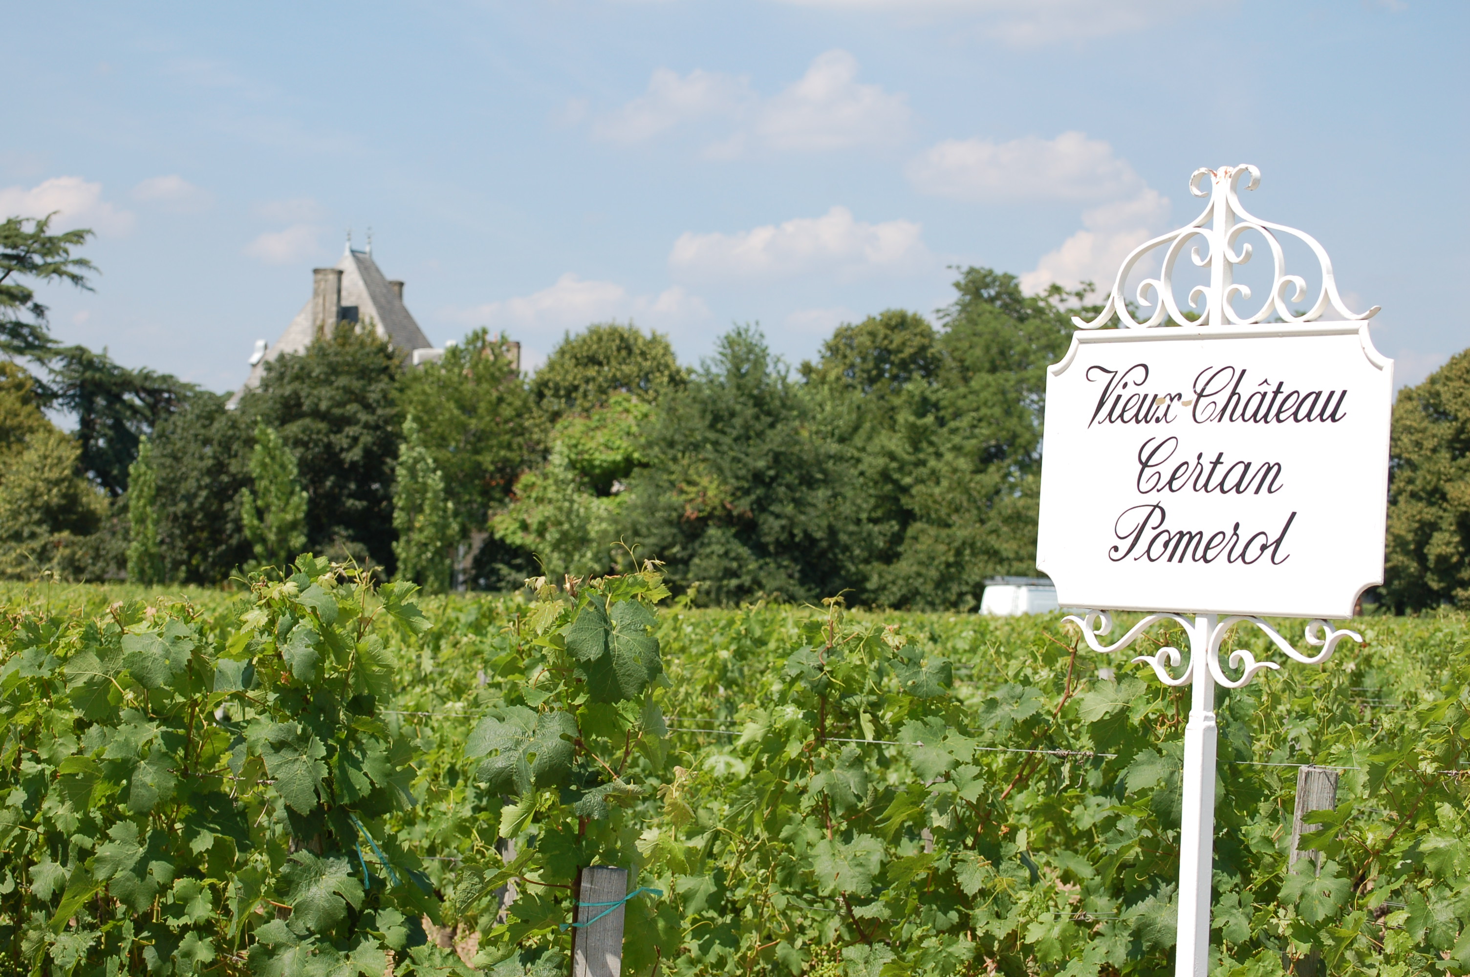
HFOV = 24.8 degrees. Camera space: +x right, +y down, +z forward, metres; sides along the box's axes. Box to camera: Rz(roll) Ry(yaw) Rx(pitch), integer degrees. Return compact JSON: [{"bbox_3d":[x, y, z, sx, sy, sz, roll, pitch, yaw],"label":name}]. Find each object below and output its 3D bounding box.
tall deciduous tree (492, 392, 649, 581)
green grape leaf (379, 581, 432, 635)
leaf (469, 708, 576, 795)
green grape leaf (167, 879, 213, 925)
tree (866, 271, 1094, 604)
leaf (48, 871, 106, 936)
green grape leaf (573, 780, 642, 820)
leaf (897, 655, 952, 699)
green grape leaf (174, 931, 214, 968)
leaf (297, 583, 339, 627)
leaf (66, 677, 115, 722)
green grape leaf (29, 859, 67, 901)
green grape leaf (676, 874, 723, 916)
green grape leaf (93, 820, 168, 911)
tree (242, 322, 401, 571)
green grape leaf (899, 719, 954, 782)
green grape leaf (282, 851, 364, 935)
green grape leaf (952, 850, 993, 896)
[{"bbox_3d":[-4.320,0.690,88.000,4.139,6.454,3.932,2,-2,0],"label":"tall deciduous tree"},{"bbox_3d":[-0.512,0.186,5.200,0.080,0.086,0.050,2,-2,-6],"label":"green grape leaf"},{"bbox_3d":[-0.314,0.389,4.950,0.158,0.129,0.060,2,-2,-4],"label":"leaf"},{"bbox_3d":[-0.904,0.688,5.550,0.077,0.085,0.030,1,-20,7],"label":"green grape leaf"},{"bbox_3d":[7.519,-0.942,98.000,7.065,10.967,7.000,2,-2,0],"label":"tree"},{"bbox_3d":[-1.102,0.692,5.600,0.094,0.108,0.050,2,-2,-11],"label":"leaf"},{"bbox_3d":[-0.190,0.460,4.950,0.104,0.075,0.060,1,-37,15],"label":"green grape leaf"},{"bbox_3d":[0.365,0.363,6.450,0.104,0.084,0.045,2,-2,3],"label":"leaf"},{"bbox_3d":[-0.865,0.739,5.350,0.064,0.062,0.035,2,-17,-2],"label":"green grape leaf"},{"bbox_3d":[-0.660,0.185,5.300,0.068,0.072,0.035,2,-24,-8],"label":"leaf"},{"bbox_3d":[-1.077,0.353,5.600,0.083,0.079,0.050,2,-2,-11],"label":"leaf"},{"bbox_3d":[-1.170,0.667,5.700,0.068,0.078,0.030,1,-20,10],"label":"green grape leaf"},{"bbox_3d":[-0.072,0.821,6.750,0.095,0.086,0.040,2,-2,-1],"label":"green grape leaf"},{"bbox_3d":[-1.011,0.634,5.600,0.125,0.155,0.045,1,-20,10],"label":"green grape leaf"},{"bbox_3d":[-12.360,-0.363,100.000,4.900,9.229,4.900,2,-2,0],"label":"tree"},{"bbox_3d":[0.368,0.499,6.400,0.112,0.122,0.040,1,-20,13],"label":"green grape leaf"},{"bbox_3d":[-0.646,0.635,5.250,0.130,0.139,0.045,2,-22,1],"label":"green grape leaf"},{"bbox_3d":[0.448,0.725,6.300,0.076,0.087,0.040,2,-2,4],"label":"green grape leaf"}]

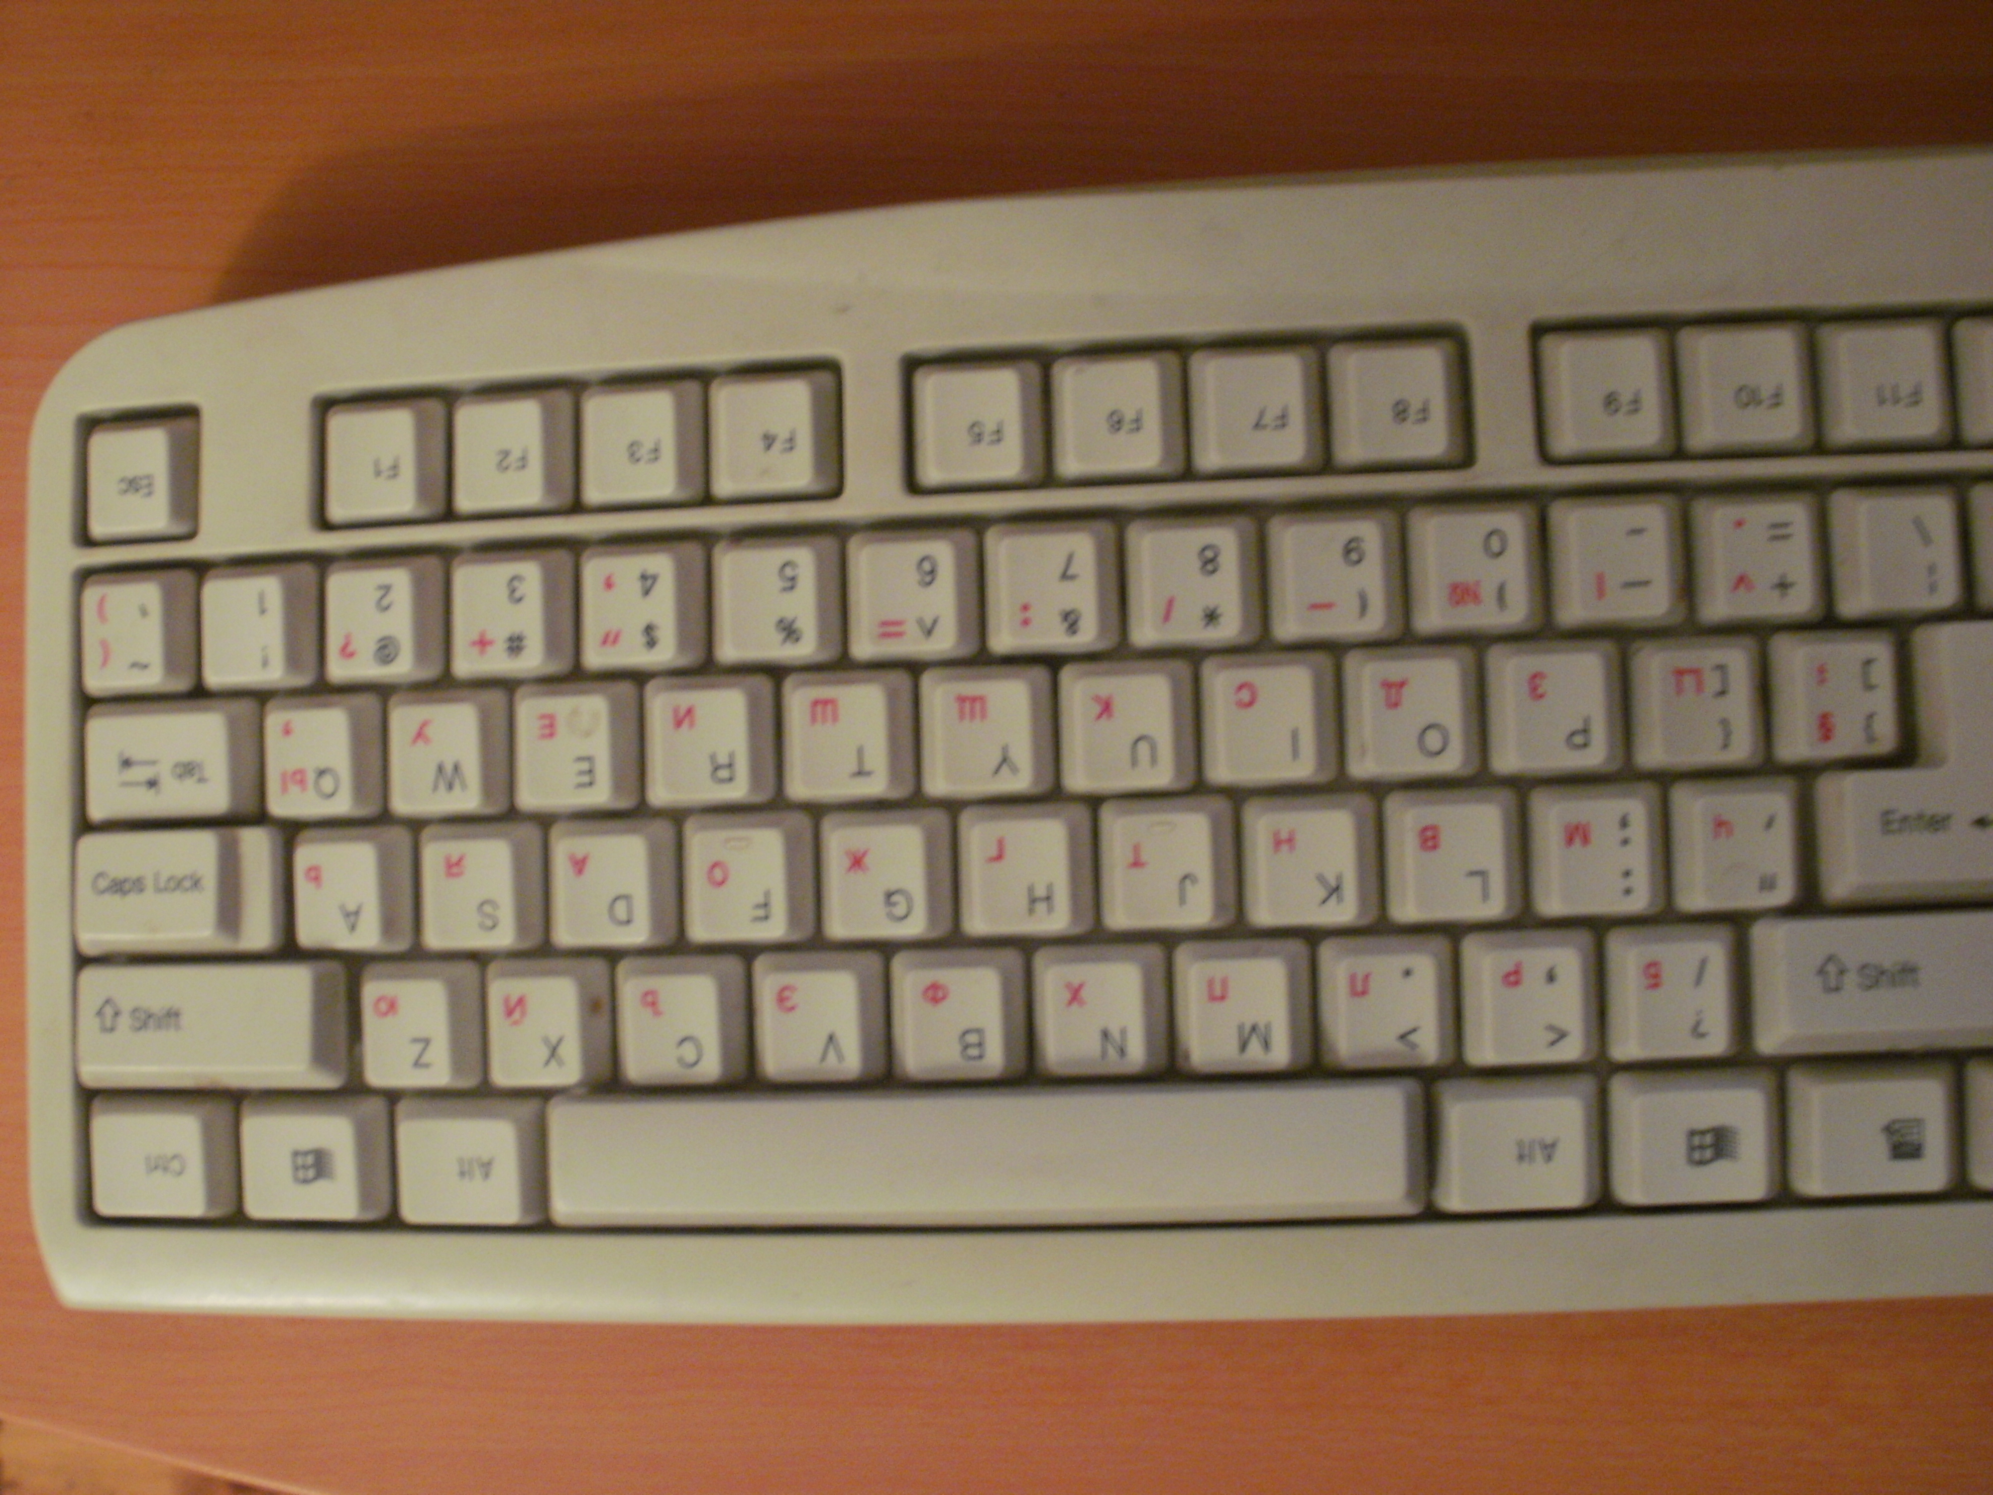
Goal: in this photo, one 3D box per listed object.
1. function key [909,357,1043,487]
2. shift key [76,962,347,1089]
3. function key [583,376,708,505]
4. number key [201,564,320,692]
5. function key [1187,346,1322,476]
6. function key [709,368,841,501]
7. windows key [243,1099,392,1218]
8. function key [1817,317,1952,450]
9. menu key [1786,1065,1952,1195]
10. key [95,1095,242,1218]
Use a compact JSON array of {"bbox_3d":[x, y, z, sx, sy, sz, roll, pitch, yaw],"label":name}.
[{"bbox_3d":[-0.003,-0.045,0.344,0.018,0.007,0.018,-2,86,7],"label":"function key"},{"bbox_3d":[-0.110,0.039,0.351,0.041,0.007,0.018,-2,86,7],"label":"shift key"},{"bbox_3d":[-0.050,-0.043,0.350,0.018,0.007,0.018,-2,86,7],"label":"function key"},{"bbox_3d":[-0.105,-0.017,0.358,0.017,0.008,0.018,-2,85,7],"label":"number key"},{"bbox_3d":[0.035,-0.047,0.346,0.018,0.008,0.018,-2,85,7],"label":"function key"},{"bbox_3d":[-0.031,-0.043,0.347,0.018,0.007,0.018,-2,86,7],"label":"function key"},{"bbox_3d":[-0.096,0.057,0.353,0.022,0.008,0.018,-2,85,7],"label":"windows key"},{"bbox_3d":[0.118,-0.049,0.336,0.017,0.008,0.018,-2,85,7],"label":"function key"},{"bbox_3d":[0.112,0.049,0.323,0.023,0.007,0.018,-2,86,7],"label":"menu key"},{"bbox_3d":[-0.118,0.058,0.355,0.022,0.008,0.018,-2,85,7],"label":"key"}]

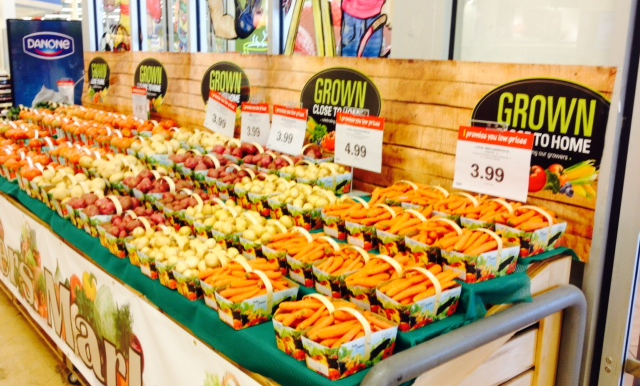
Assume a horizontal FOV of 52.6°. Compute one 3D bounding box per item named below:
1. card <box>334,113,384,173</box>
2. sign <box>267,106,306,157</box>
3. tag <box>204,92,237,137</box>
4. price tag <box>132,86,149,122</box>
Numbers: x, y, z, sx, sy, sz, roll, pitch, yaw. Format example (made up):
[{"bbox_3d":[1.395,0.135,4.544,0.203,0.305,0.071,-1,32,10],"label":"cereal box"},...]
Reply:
[{"bbox_3d":[0.157,-0.211,2.643,0.010,0.216,0.279,-8,15,-40],"label":"card"},{"bbox_3d":[-0.157,-0.300,3.060,0.010,0.216,0.279,4,8,-39],"label":"sign"},{"bbox_3d":[-0.560,-0.437,3.645,0.010,0.216,0.279,-10,30,-42],"label":"tag"},{"bbox_3d":[-1.190,-0.588,4.280,0.010,0.216,0.279,-7,14,-35],"label":"price tag"}]

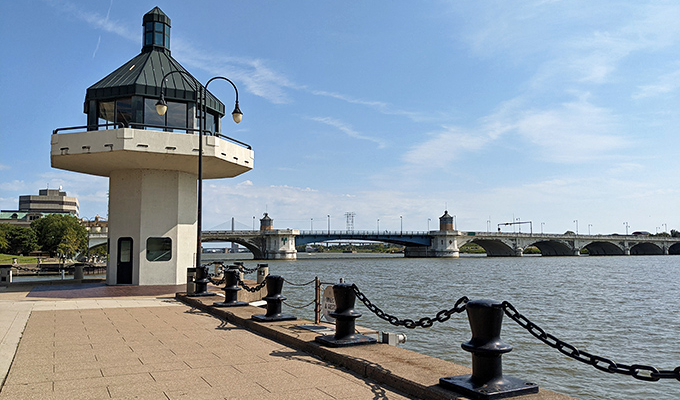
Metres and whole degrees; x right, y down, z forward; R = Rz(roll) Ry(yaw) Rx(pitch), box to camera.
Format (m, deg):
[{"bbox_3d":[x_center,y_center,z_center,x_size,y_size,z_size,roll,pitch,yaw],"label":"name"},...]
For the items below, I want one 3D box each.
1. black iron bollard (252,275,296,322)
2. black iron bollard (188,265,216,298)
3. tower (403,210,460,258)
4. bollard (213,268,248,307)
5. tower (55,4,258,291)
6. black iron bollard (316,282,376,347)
[{"bbox_3d":[-1.340,1.992,10.796,0.694,0.878,0.694,3,-6,-28],"label":"black iron bollard"},{"bbox_3d":[-4.242,2.510,16.341,0.694,0.878,0.694,3,-6,-28],"label":"black iron bollard"},{"bbox_3d":[38.480,14.899,225.303,14.500,19.600,18.000,3,-6,-30],"label":"tower"},{"bbox_3d":[-2.769,2.246,13.515,0.694,0.878,0.694,3,-6,-28],"label":"bollard"},{"bbox_3d":[-9.270,-2.943,26.627,9.055,14.039,9.055,-2,-6,17],"label":"tower"},{"bbox_3d":[0.079,1.748,8.190,0.694,0.878,0.694,3,-6,-28],"label":"black iron bollard"}]

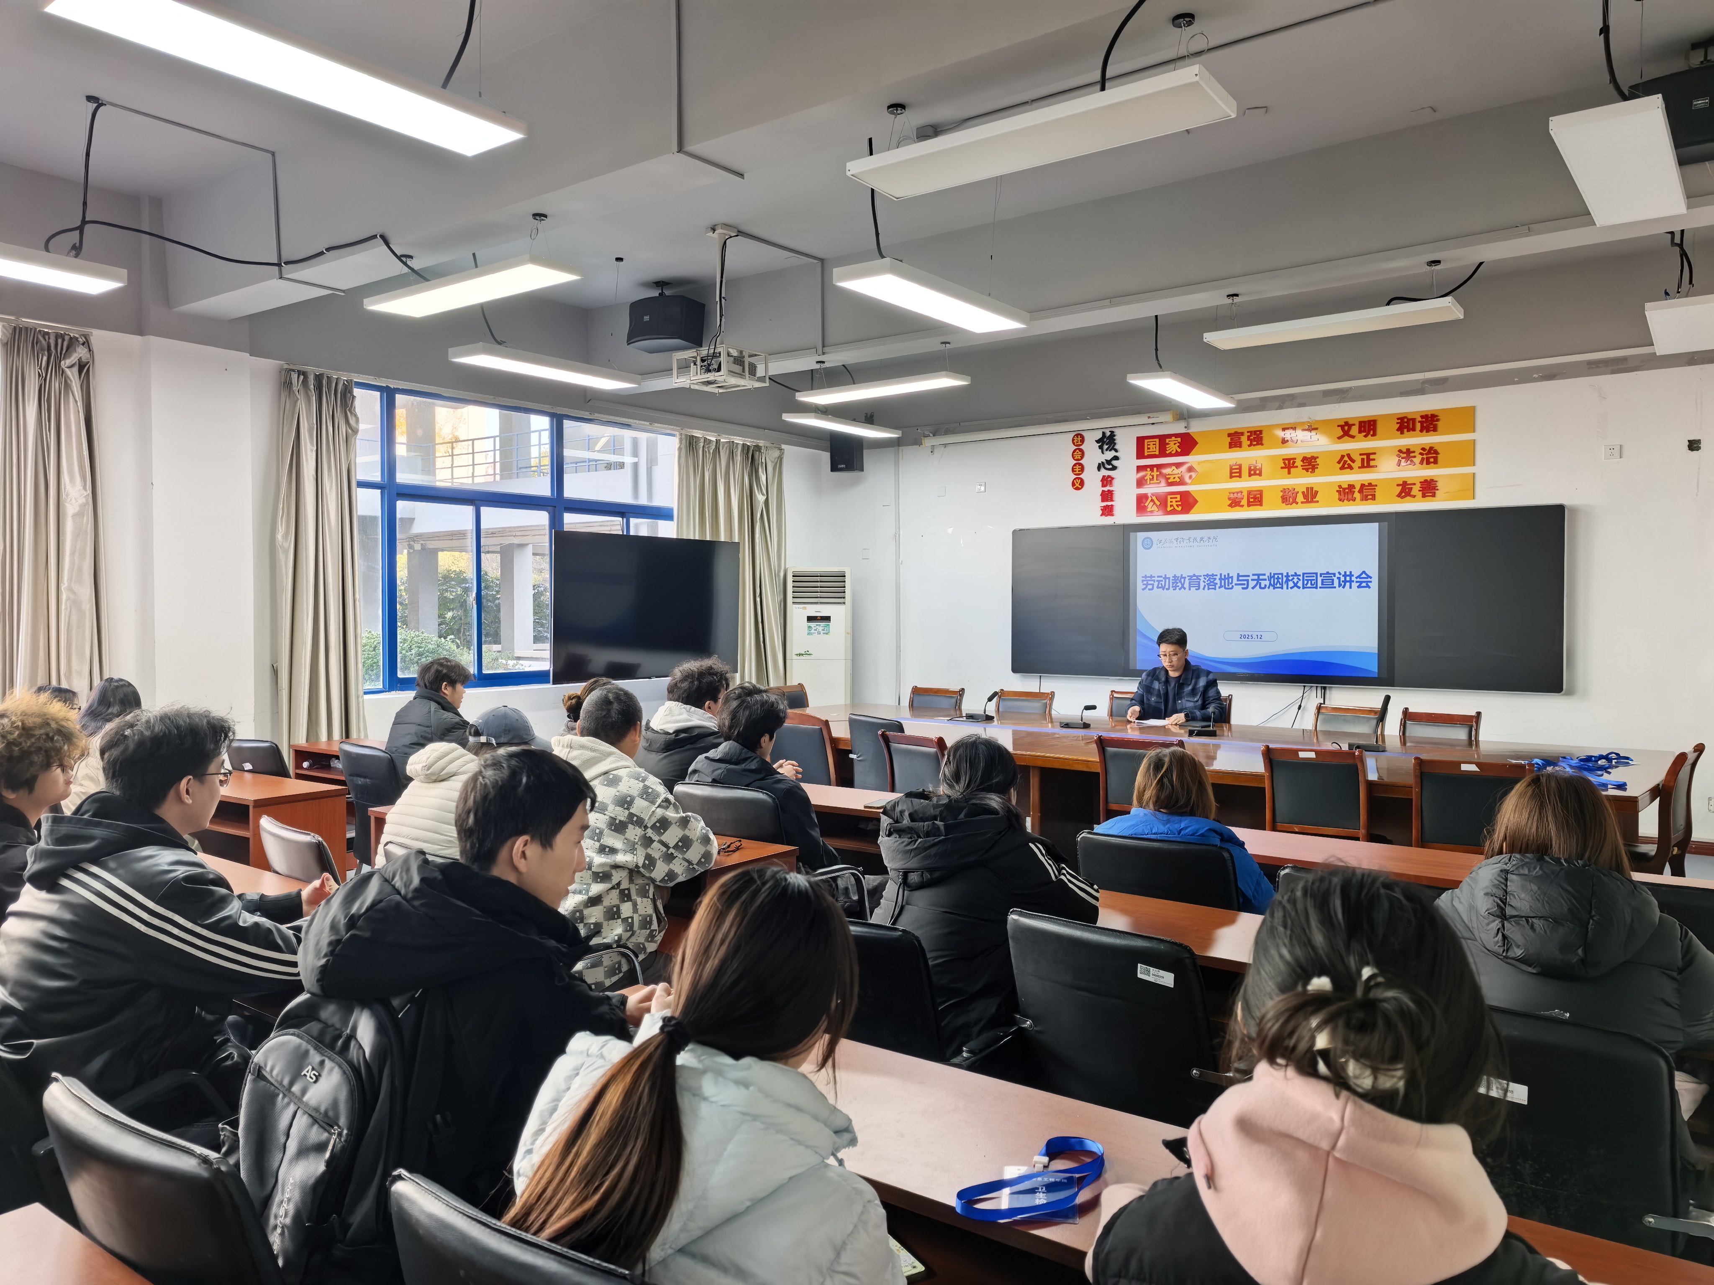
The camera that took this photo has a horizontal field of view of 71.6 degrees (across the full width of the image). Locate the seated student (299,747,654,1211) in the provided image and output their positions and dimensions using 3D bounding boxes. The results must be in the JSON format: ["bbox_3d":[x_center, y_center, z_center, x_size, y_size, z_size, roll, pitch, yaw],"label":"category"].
[{"bbox_3d":[-0.489,0.825,1.939,0.800,1.300,0.580,-2,2,-44],"label":"seated student"}]

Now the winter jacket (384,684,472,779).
[{"bbox_3d":[-1.841,0.559,5.310,0.540,0.700,0.500,1,2,44],"label":"winter jacket"}]

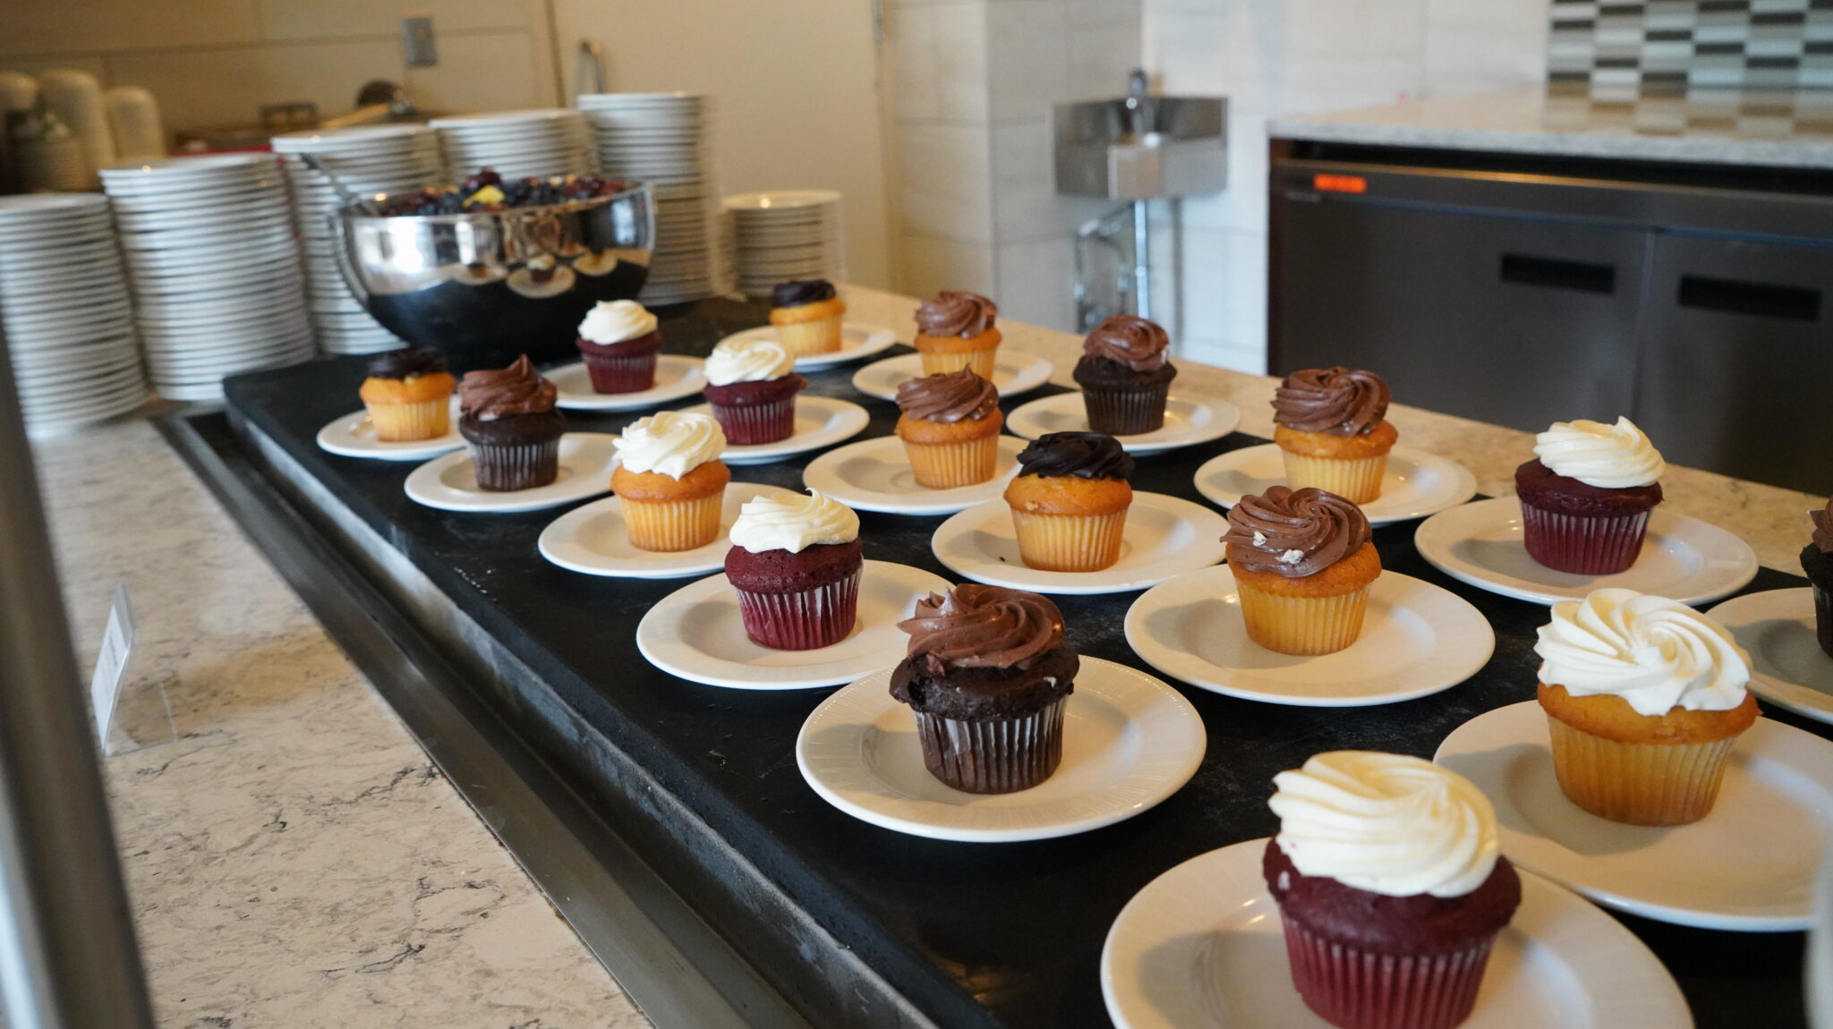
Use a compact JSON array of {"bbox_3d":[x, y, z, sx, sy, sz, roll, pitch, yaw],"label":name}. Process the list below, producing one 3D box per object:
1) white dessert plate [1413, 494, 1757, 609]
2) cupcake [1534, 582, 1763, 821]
[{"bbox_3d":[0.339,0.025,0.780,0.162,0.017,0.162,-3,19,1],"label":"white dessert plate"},{"bbox_3d":[0.263,0.067,0.551,0.073,0.071,0.073,-3,19,0],"label":"cupcake"}]

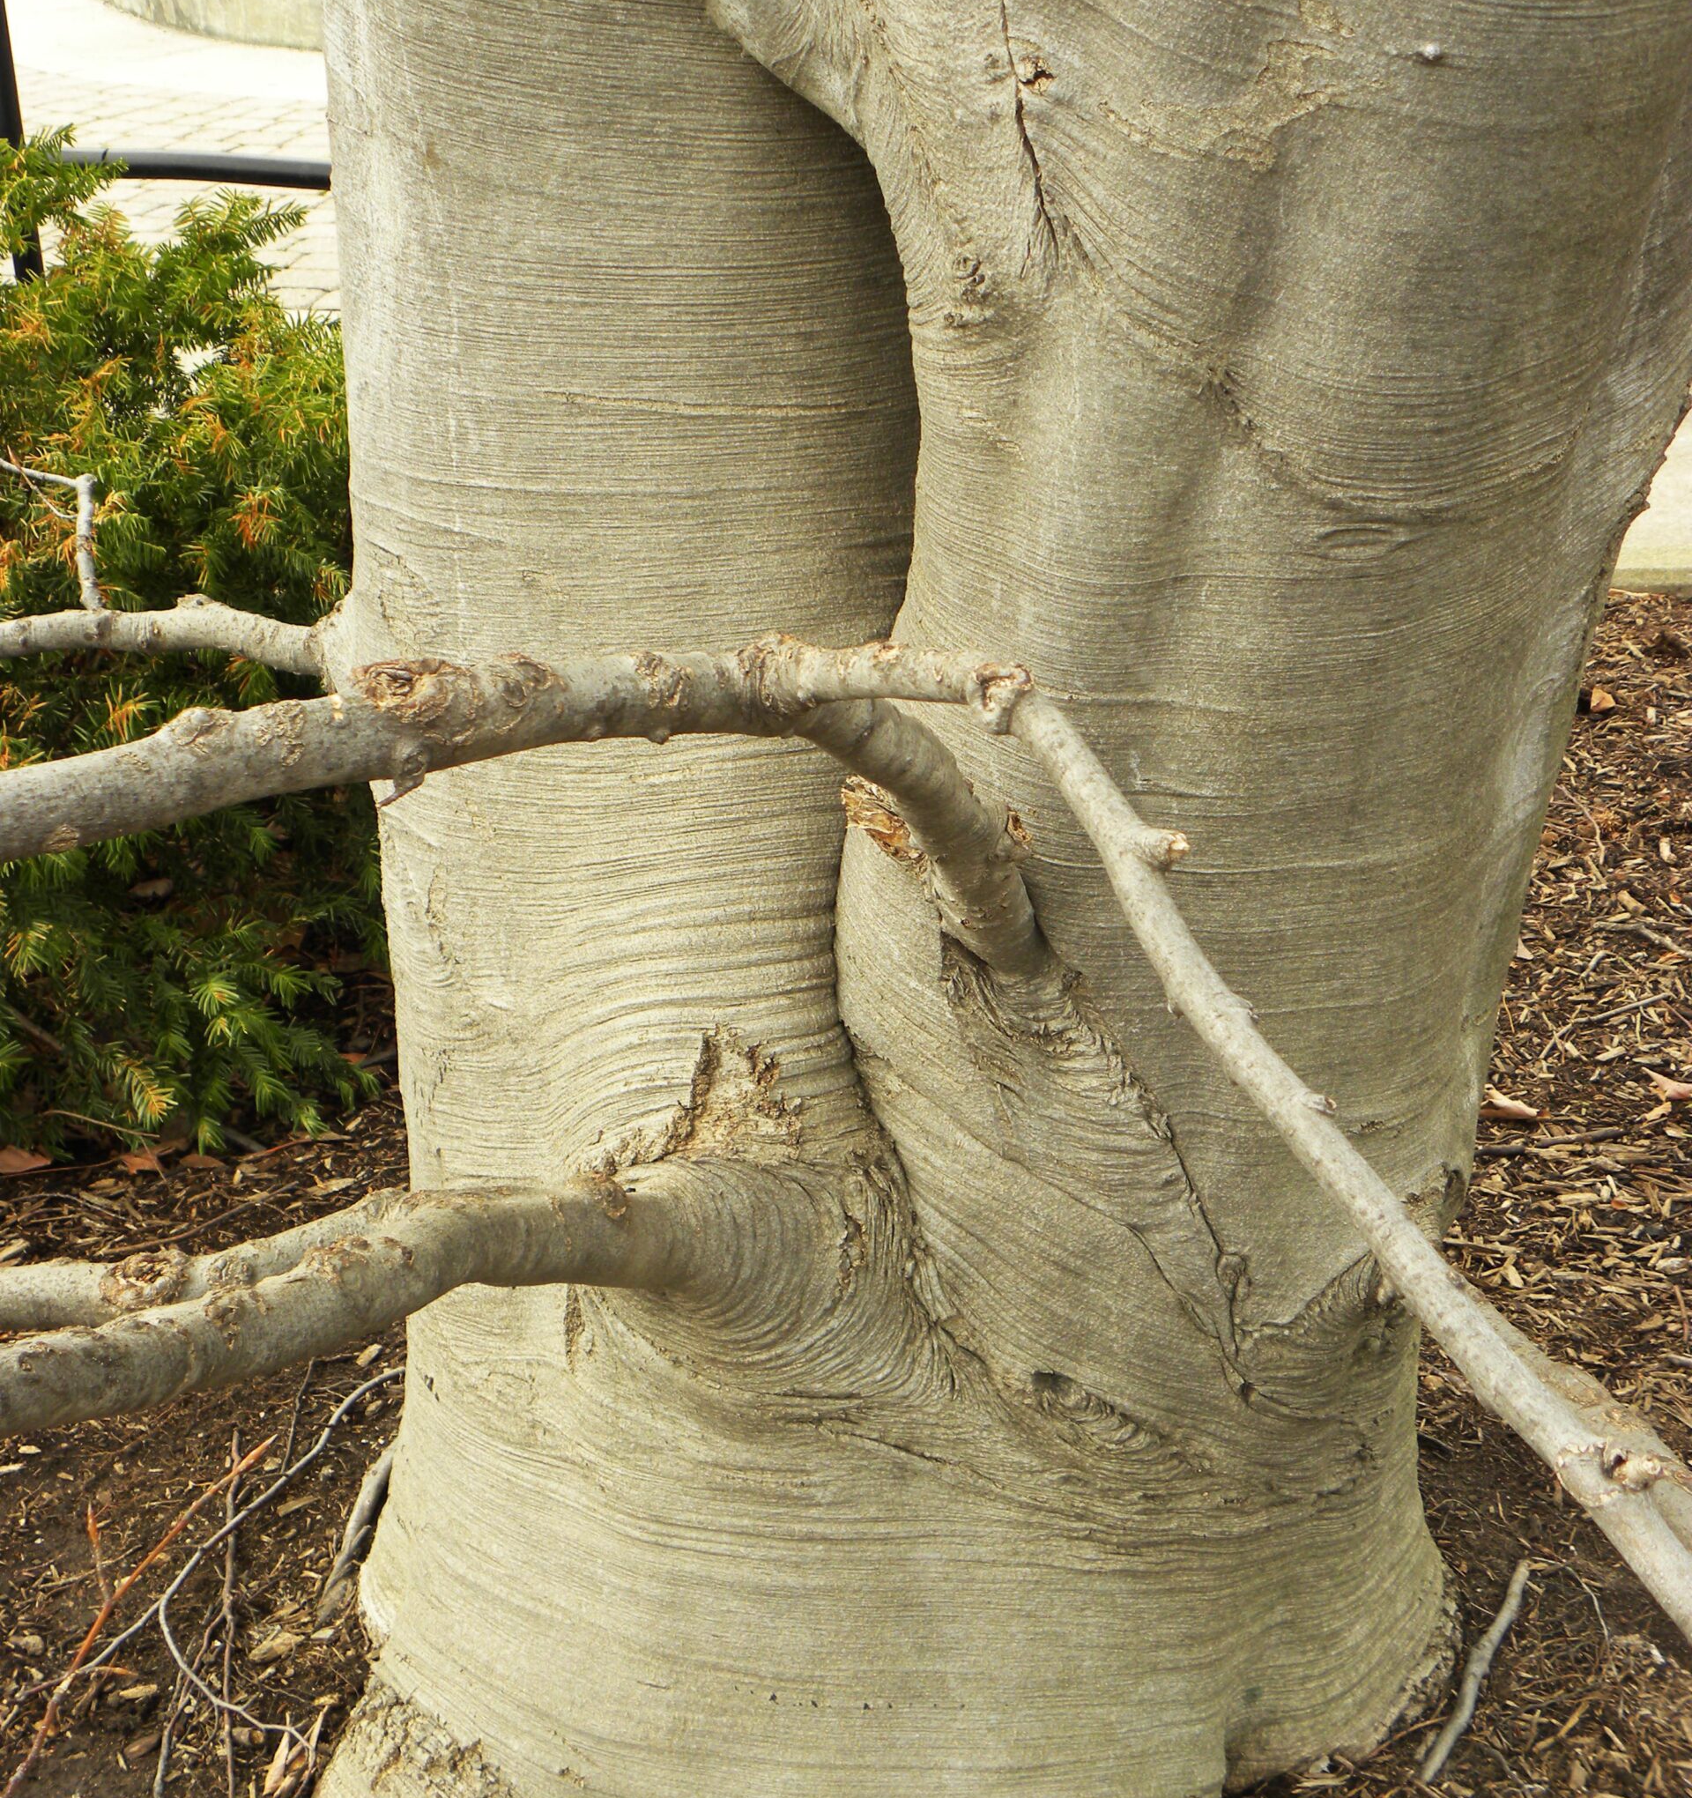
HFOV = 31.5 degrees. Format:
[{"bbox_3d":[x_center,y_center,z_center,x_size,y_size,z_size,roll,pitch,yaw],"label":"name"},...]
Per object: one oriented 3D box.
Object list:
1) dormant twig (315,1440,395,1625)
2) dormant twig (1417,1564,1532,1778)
[{"bbox_3d":[-0.397,0.508,2.435,0.030,0.026,0.249,2,25,5],"label":"dormant twig"},{"bbox_3d":[0.477,0.579,2.268,0.024,0.021,0.248,11,28,24],"label":"dormant twig"}]

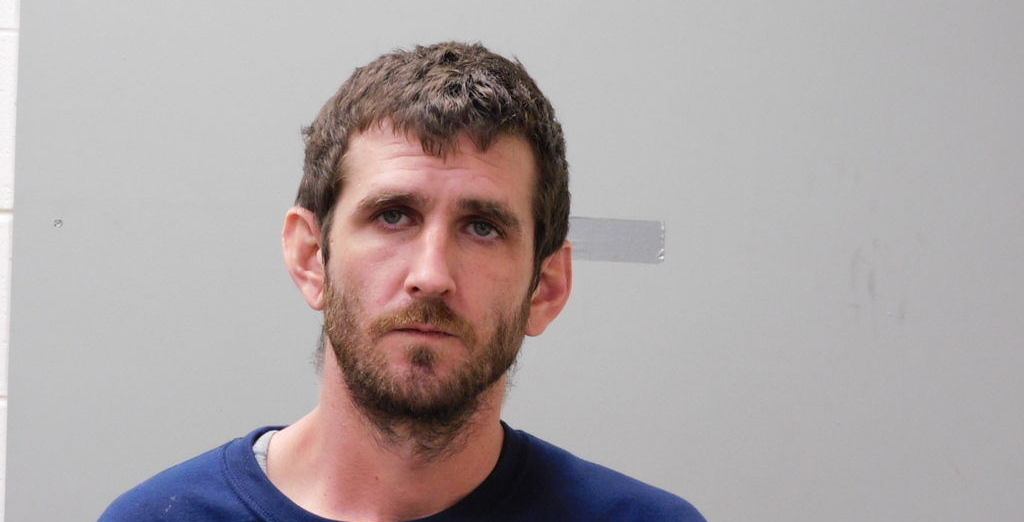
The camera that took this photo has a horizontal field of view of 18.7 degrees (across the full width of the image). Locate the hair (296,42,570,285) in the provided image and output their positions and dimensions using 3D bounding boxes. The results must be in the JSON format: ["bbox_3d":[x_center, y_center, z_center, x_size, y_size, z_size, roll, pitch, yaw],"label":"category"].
[{"bbox_3d":[-0.053,-0.061,2.165,0.187,0.185,0.205,8,-8,-2],"label":"hair"}]

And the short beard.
[{"bbox_3d":[-0.057,0.074,2.090,0.140,0.115,0.105,8,-8,-2],"label":"short beard"}]

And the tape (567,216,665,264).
[{"bbox_3d":[0.090,-0.024,3.460,0.160,0.048,0.002,3,0,0],"label":"tape"}]

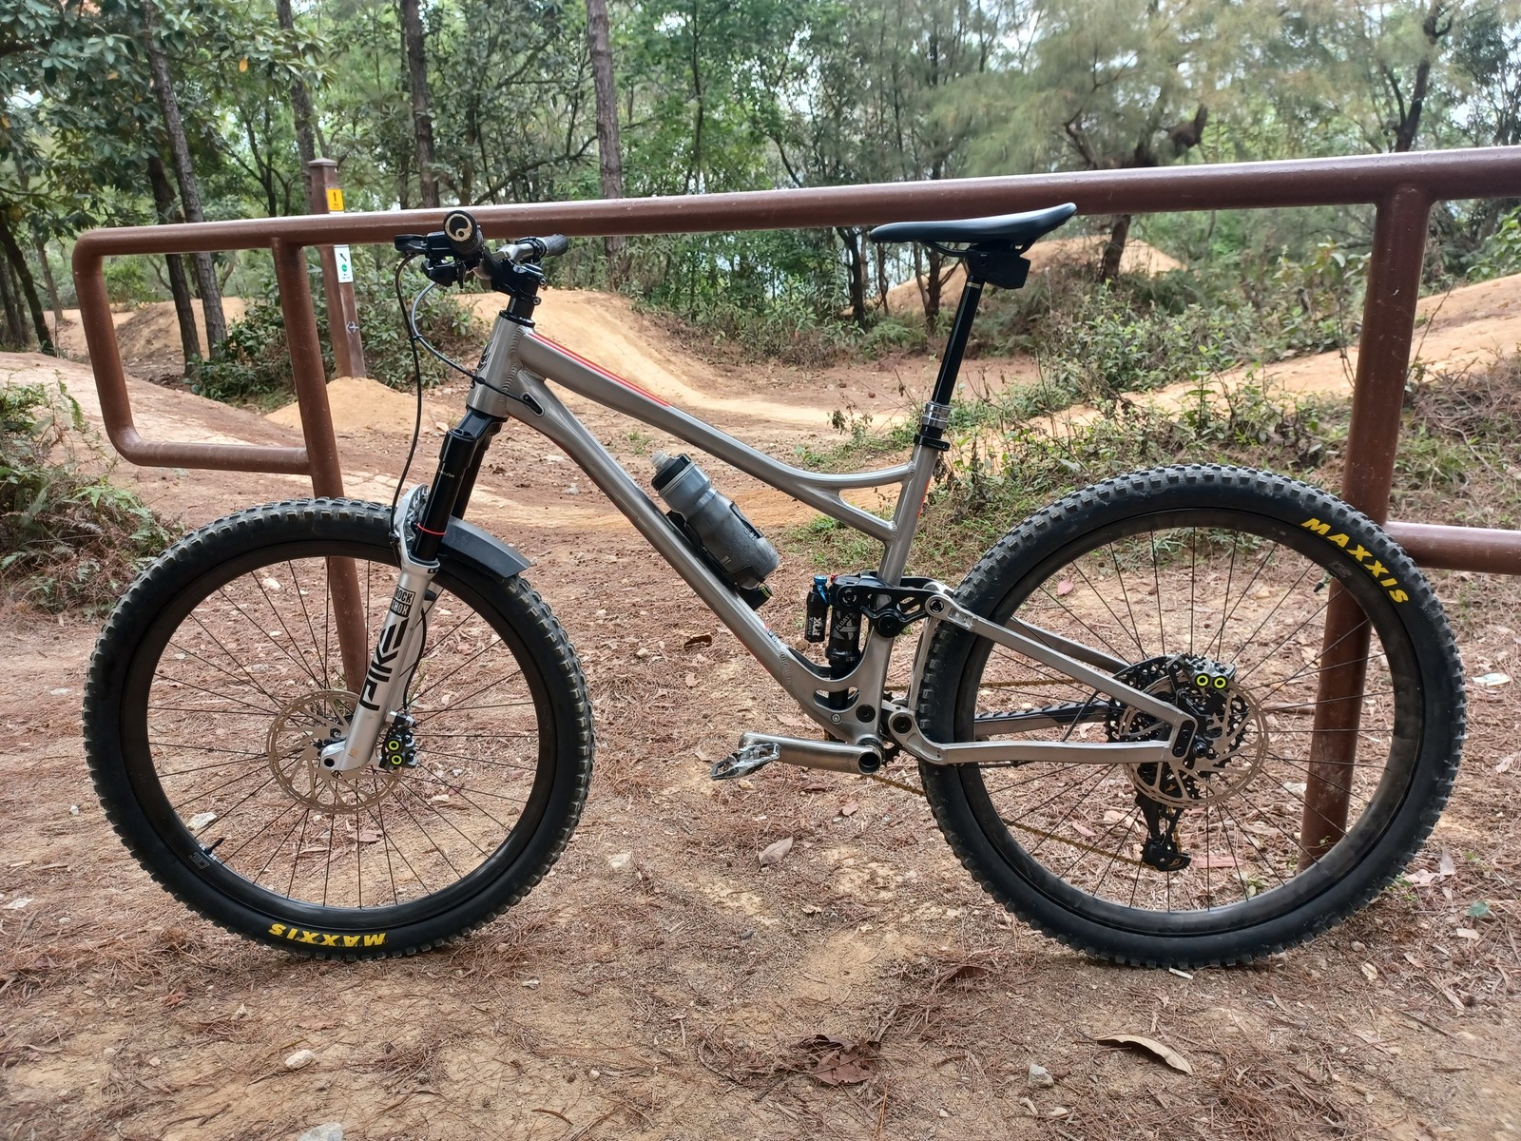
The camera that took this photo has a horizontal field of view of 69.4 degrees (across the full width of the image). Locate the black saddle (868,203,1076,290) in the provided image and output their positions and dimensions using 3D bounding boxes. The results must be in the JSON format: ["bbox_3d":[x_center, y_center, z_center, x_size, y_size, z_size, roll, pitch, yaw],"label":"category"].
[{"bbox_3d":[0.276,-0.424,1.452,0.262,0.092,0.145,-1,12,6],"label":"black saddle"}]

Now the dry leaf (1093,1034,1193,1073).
[{"bbox_3d":[0.511,0.637,1.458,0.127,0.022,0.032,8,20,33],"label":"dry leaf"}]

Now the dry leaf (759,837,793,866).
[{"bbox_3d":[0.028,0.504,1.988,0.040,0.016,0.086,9,21,34],"label":"dry leaf"}]

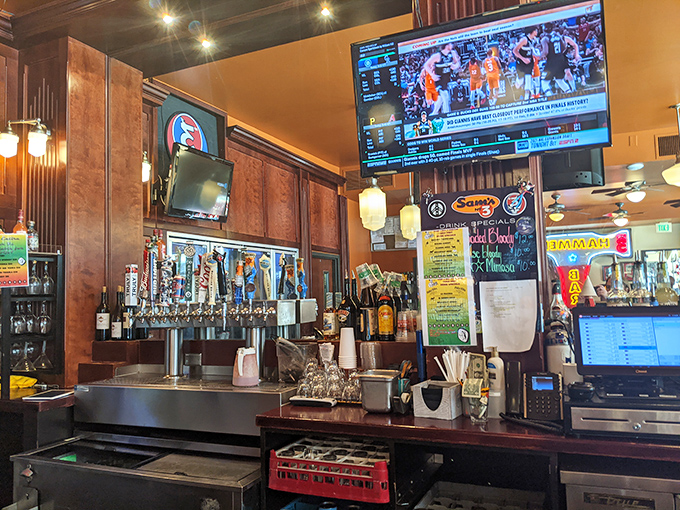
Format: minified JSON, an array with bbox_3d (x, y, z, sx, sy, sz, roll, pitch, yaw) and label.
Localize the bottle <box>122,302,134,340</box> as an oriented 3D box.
[{"bbox_3d":[-1.234,0.342,3.100,0.080,0.310,0.080,-3,-4,22],"label":"bottle"}]

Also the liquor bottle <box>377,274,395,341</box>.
[{"bbox_3d":[0.226,0.262,2.620,0.086,0.328,0.086,-2,-4,0],"label":"liquor bottle"}]

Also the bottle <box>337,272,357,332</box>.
[{"bbox_3d":[0.037,0.250,2.600,0.085,0.335,0.085,-2,-4,0],"label":"bottle"}]

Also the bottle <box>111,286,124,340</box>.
[{"bbox_3d":[-1.356,0.354,3.240,0.082,0.328,0.082,-4,-5,24],"label":"bottle"}]

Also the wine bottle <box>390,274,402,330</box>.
[{"bbox_3d":[0.285,0.262,2.730,0.085,0.343,0.085,-4,-5,24],"label":"wine bottle"}]

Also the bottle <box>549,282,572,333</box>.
[{"bbox_3d":[0.940,0.244,2.250,0.092,0.270,0.092,-3,-4,22],"label":"bottle"}]

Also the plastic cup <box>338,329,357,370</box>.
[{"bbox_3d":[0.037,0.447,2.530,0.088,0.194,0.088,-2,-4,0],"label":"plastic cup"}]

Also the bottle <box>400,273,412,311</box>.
[{"bbox_3d":[0.360,0.261,2.850,0.075,0.300,0.075,-3,-4,22],"label":"bottle"}]

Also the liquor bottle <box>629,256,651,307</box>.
[{"bbox_3d":[1.201,0.172,2.120,0.092,0.330,0.092,-3,-4,22],"label":"liquor bottle"}]

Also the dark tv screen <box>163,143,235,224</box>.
[{"bbox_3d":[-1.004,-0.488,3.809,0.070,0.470,0.725,8,2,18],"label":"dark tv screen"}]

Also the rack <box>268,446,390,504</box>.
[{"bbox_3d":[0.041,0.866,2.277,0.502,0.148,0.502,-4,-5,24],"label":"rack"}]

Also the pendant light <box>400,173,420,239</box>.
[{"bbox_3d":[0.535,-0.366,4.000,0.155,0.520,0.155,-3,-4,22],"label":"pendant light"}]

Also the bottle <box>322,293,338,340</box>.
[{"bbox_3d":[-0.051,0.319,2.770,0.077,0.249,0.077,-2,-4,0],"label":"bottle"}]

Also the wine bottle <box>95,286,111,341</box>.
[{"bbox_3d":[-1.438,0.356,3.220,0.087,0.332,0.087,-4,-5,24],"label":"wine bottle"}]

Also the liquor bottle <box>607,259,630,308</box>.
[{"bbox_3d":[1.129,0.180,2.150,0.092,0.325,0.092,-3,-4,22],"label":"liquor bottle"}]

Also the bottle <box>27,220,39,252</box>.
[{"bbox_3d":[-1.755,-0.101,3.020,0.081,0.182,0.081,-4,-5,24],"label":"bottle"}]

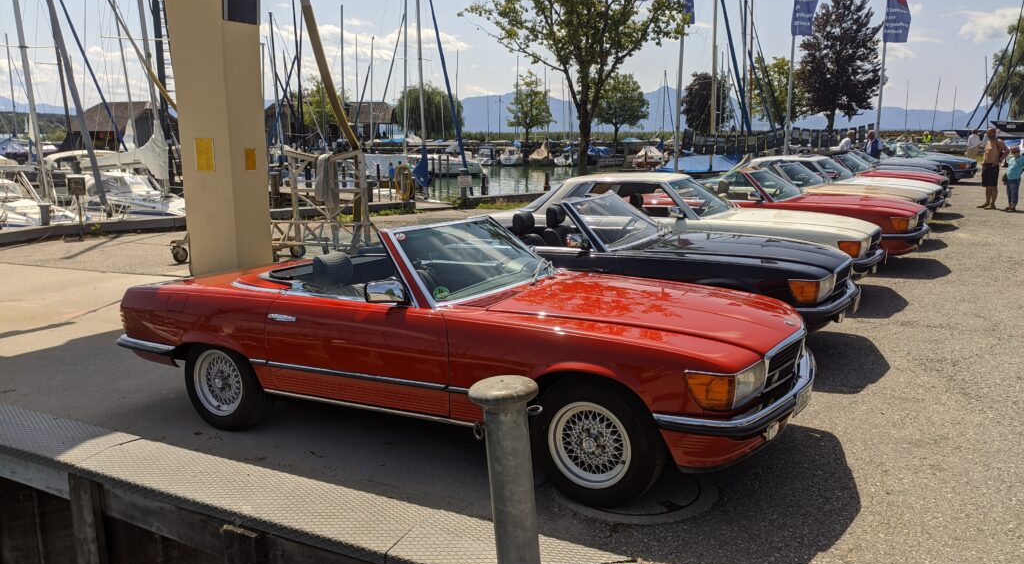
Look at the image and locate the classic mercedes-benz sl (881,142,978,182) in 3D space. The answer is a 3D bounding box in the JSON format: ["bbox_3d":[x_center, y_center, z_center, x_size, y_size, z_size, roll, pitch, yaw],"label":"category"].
[{"bbox_3d":[12.958,-3.876,25.507,4.390,1.290,1.790,8,14,37],"label":"classic mercedes-benz sl"}]

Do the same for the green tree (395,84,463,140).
[{"bbox_3d":[-10.795,-21.953,100.645,9.160,8.055,9.160,0,11,0],"label":"green tree"}]

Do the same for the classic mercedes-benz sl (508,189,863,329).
[{"bbox_3d":[0.686,-0.154,6.846,4.390,1.270,1.790,6,13,29],"label":"classic mercedes-benz sl"}]

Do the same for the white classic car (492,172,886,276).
[{"bbox_3d":[1.803,-0.625,9.069,4.750,1.330,1.790,6,13,31],"label":"white classic car"}]

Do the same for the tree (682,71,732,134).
[{"bbox_3d":[16.253,-14.458,63.456,4.100,5.801,4.100,0,11,0],"label":"tree"}]

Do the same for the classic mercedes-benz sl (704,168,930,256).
[{"bbox_3d":[3.293,-0.916,10.580,4.390,1.290,1.790,6,12,29],"label":"classic mercedes-benz sl"}]

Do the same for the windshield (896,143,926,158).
[{"bbox_3d":[13.435,-4.401,25.800,0.500,0.420,1.380,10,15,43],"label":"windshield"}]

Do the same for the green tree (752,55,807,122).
[{"bbox_3d":[21.547,-14.653,61.365,4.700,6.773,4.700,0,11,0],"label":"green tree"}]

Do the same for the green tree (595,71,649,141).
[{"bbox_3d":[11.674,-18.465,81.999,5.864,7.493,5.864,0,11,0],"label":"green tree"}]

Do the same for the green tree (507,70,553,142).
[{"bbox_3d":[1.865,-18.562,81.967,4.902,7.695,4.902,0,11,0],"label":"green tree"}]

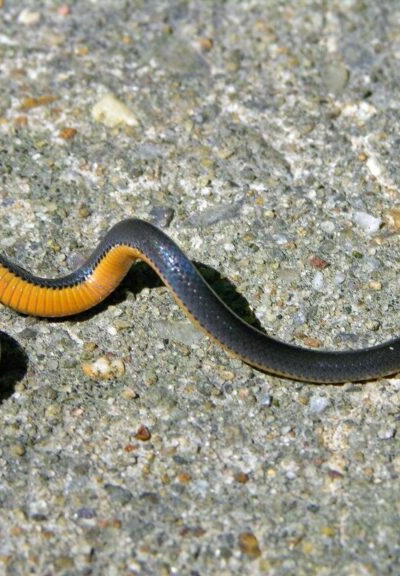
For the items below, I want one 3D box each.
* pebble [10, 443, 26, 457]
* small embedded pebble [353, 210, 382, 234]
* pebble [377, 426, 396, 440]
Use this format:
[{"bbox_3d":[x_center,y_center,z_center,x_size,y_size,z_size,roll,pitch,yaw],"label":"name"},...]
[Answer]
[{"bbox_3d":[-0.035,0.031,0.774,0.003,0.001,0.003,0,50,0],"label":"pebble"},{"bbox_3d":[0.034,-0.013,0.811,0.006,0.003,0.005,0,50,0],"label":"small embedded pebble"},{"bbox_3d":[0.036,0.028,0.776,0.004,0.002,0.003,0,50,0],"label":"pebble"}]

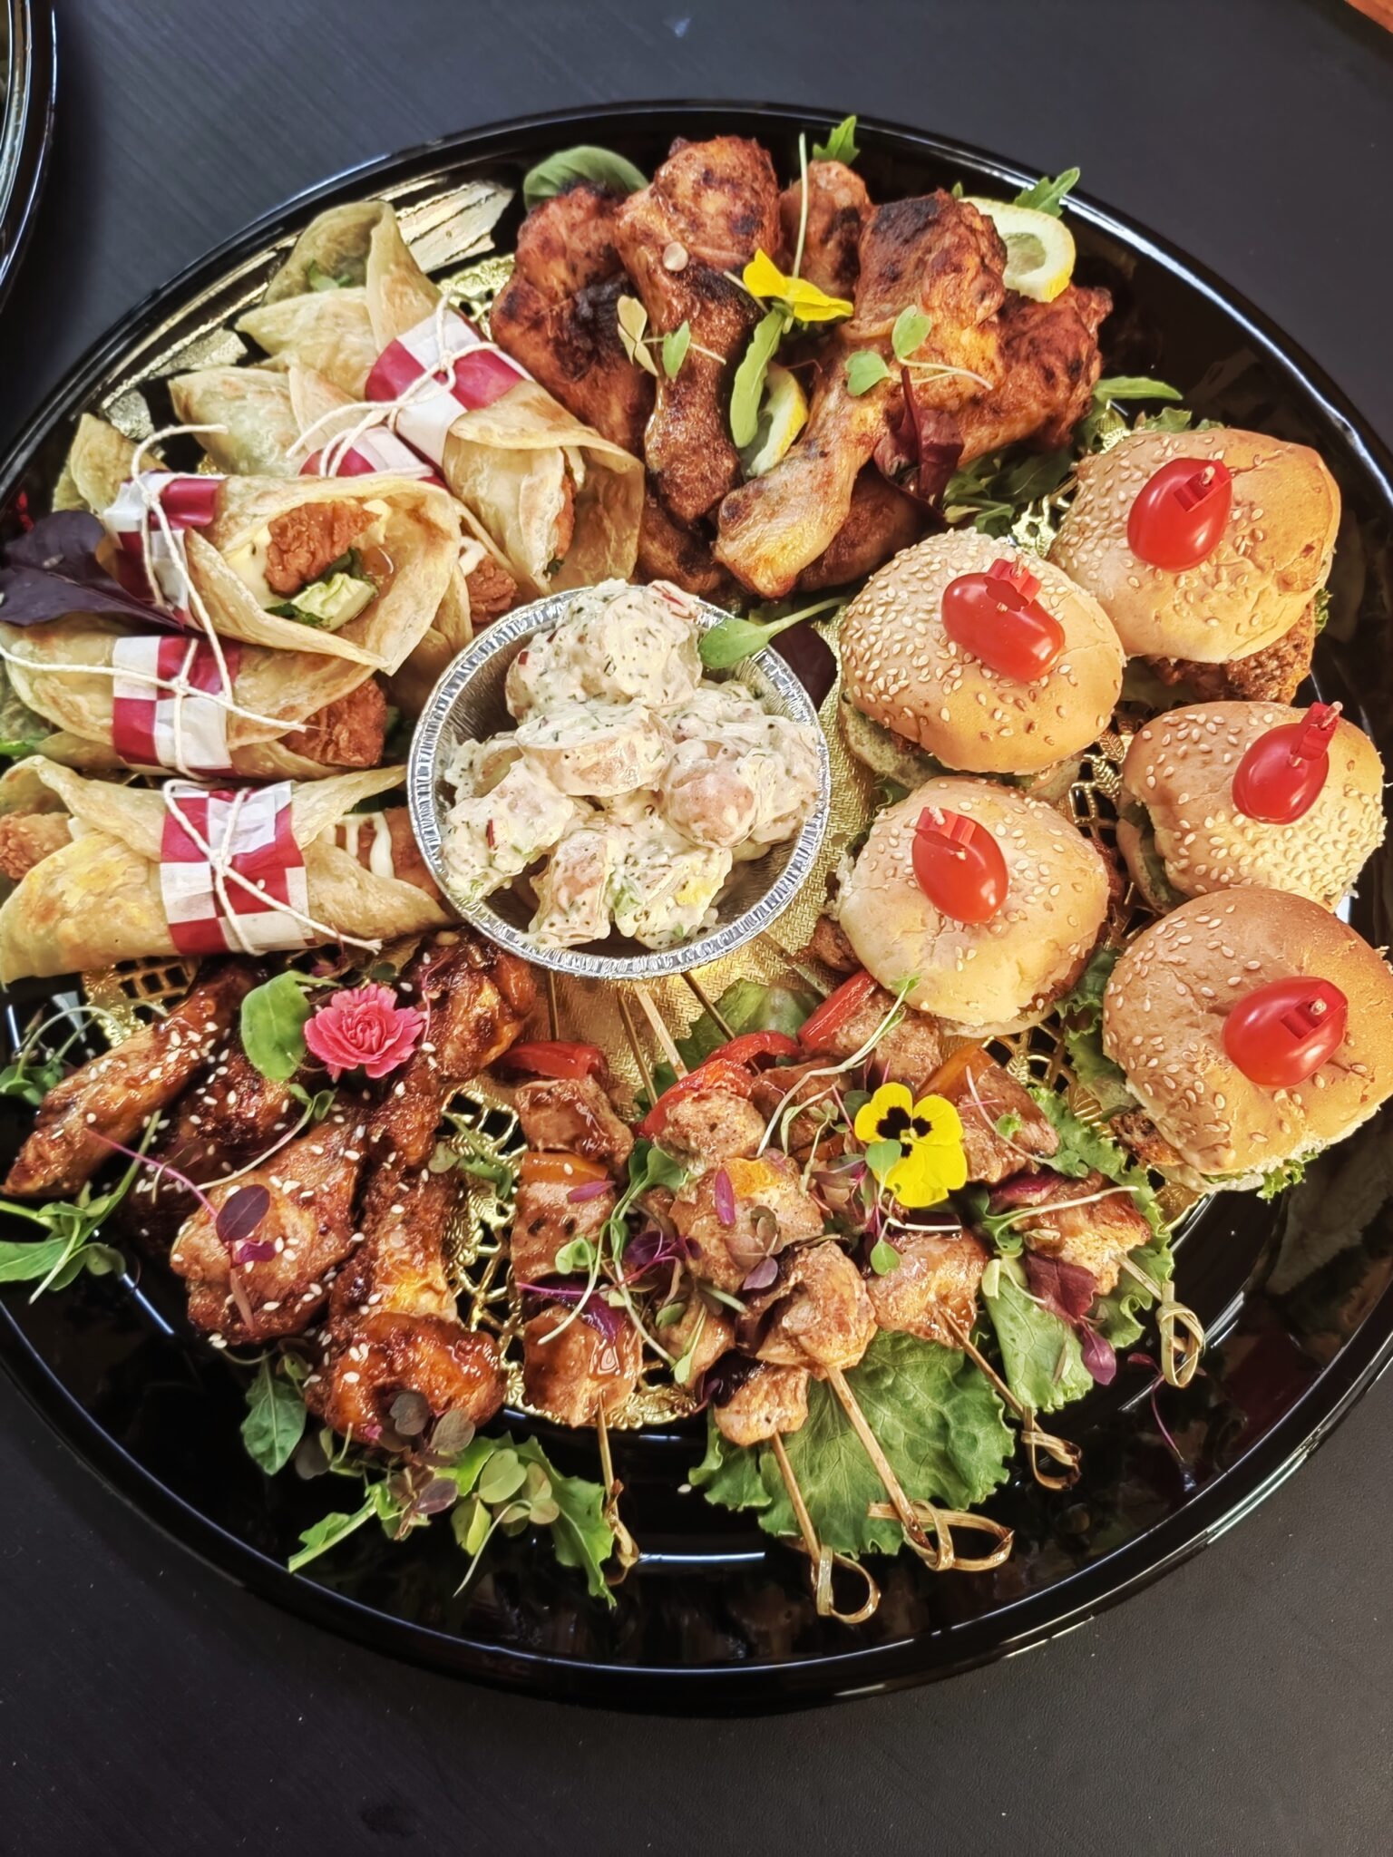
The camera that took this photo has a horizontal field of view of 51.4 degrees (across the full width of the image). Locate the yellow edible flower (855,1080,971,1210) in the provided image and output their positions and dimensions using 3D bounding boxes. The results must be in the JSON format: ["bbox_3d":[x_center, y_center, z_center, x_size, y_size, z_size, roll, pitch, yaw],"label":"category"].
[{"bbox_3d":[0.049,0.049,0.330,0.025,0.010,0.029,2,75,0],"label":"yellow edible flower"}]

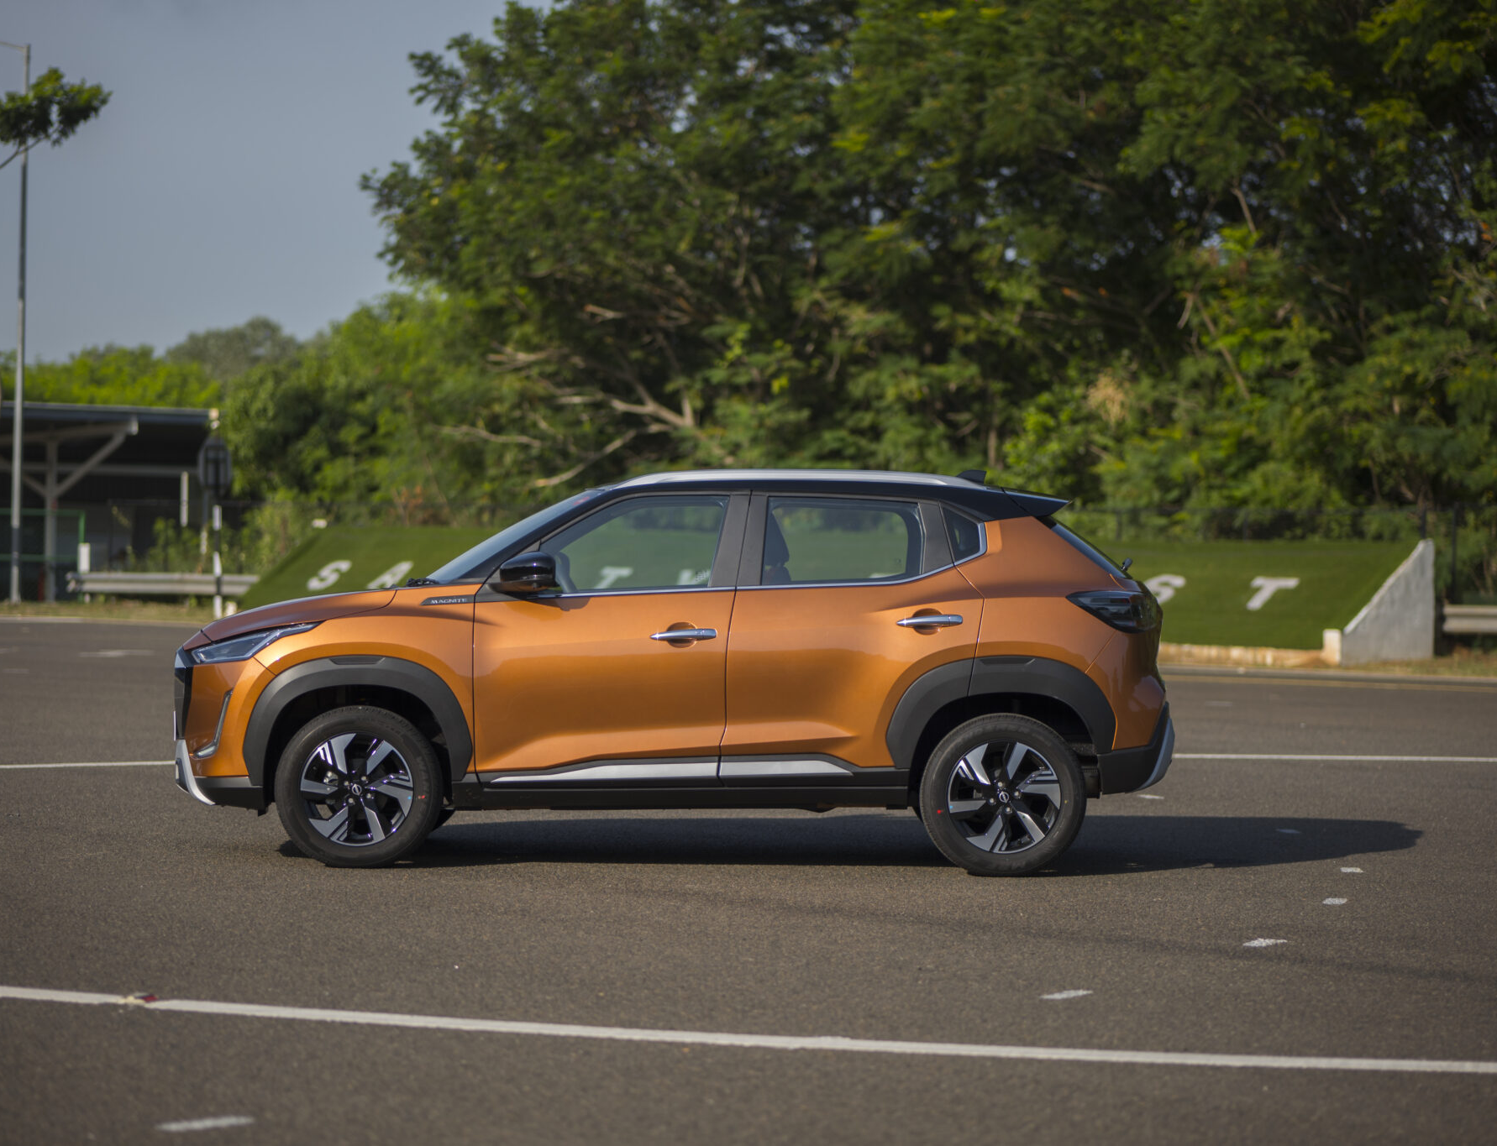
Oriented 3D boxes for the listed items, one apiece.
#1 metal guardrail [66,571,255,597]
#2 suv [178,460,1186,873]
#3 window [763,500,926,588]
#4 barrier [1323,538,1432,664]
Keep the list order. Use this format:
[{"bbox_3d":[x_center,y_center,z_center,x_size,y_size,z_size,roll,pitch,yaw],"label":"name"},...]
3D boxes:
[{"bbox_3d":[-8.280,0.176,58.000,4.100,0.360,0.170,1,1,35],"label":"metal guardrail"},{"bbox_3d":[-0.308,0.358,16.460,3.990,1.570,1.770,1,1,0],"label":"suv"},{"bbox_3d":[0.368,-0.125,15.800,0.620,0.360,0.050,1,-14,0],"label":"window"},{"bbox_3d":[6.360,0.298,40.900,1.570,1.270,0.220,0,1,-45],"label":"barrier"}]

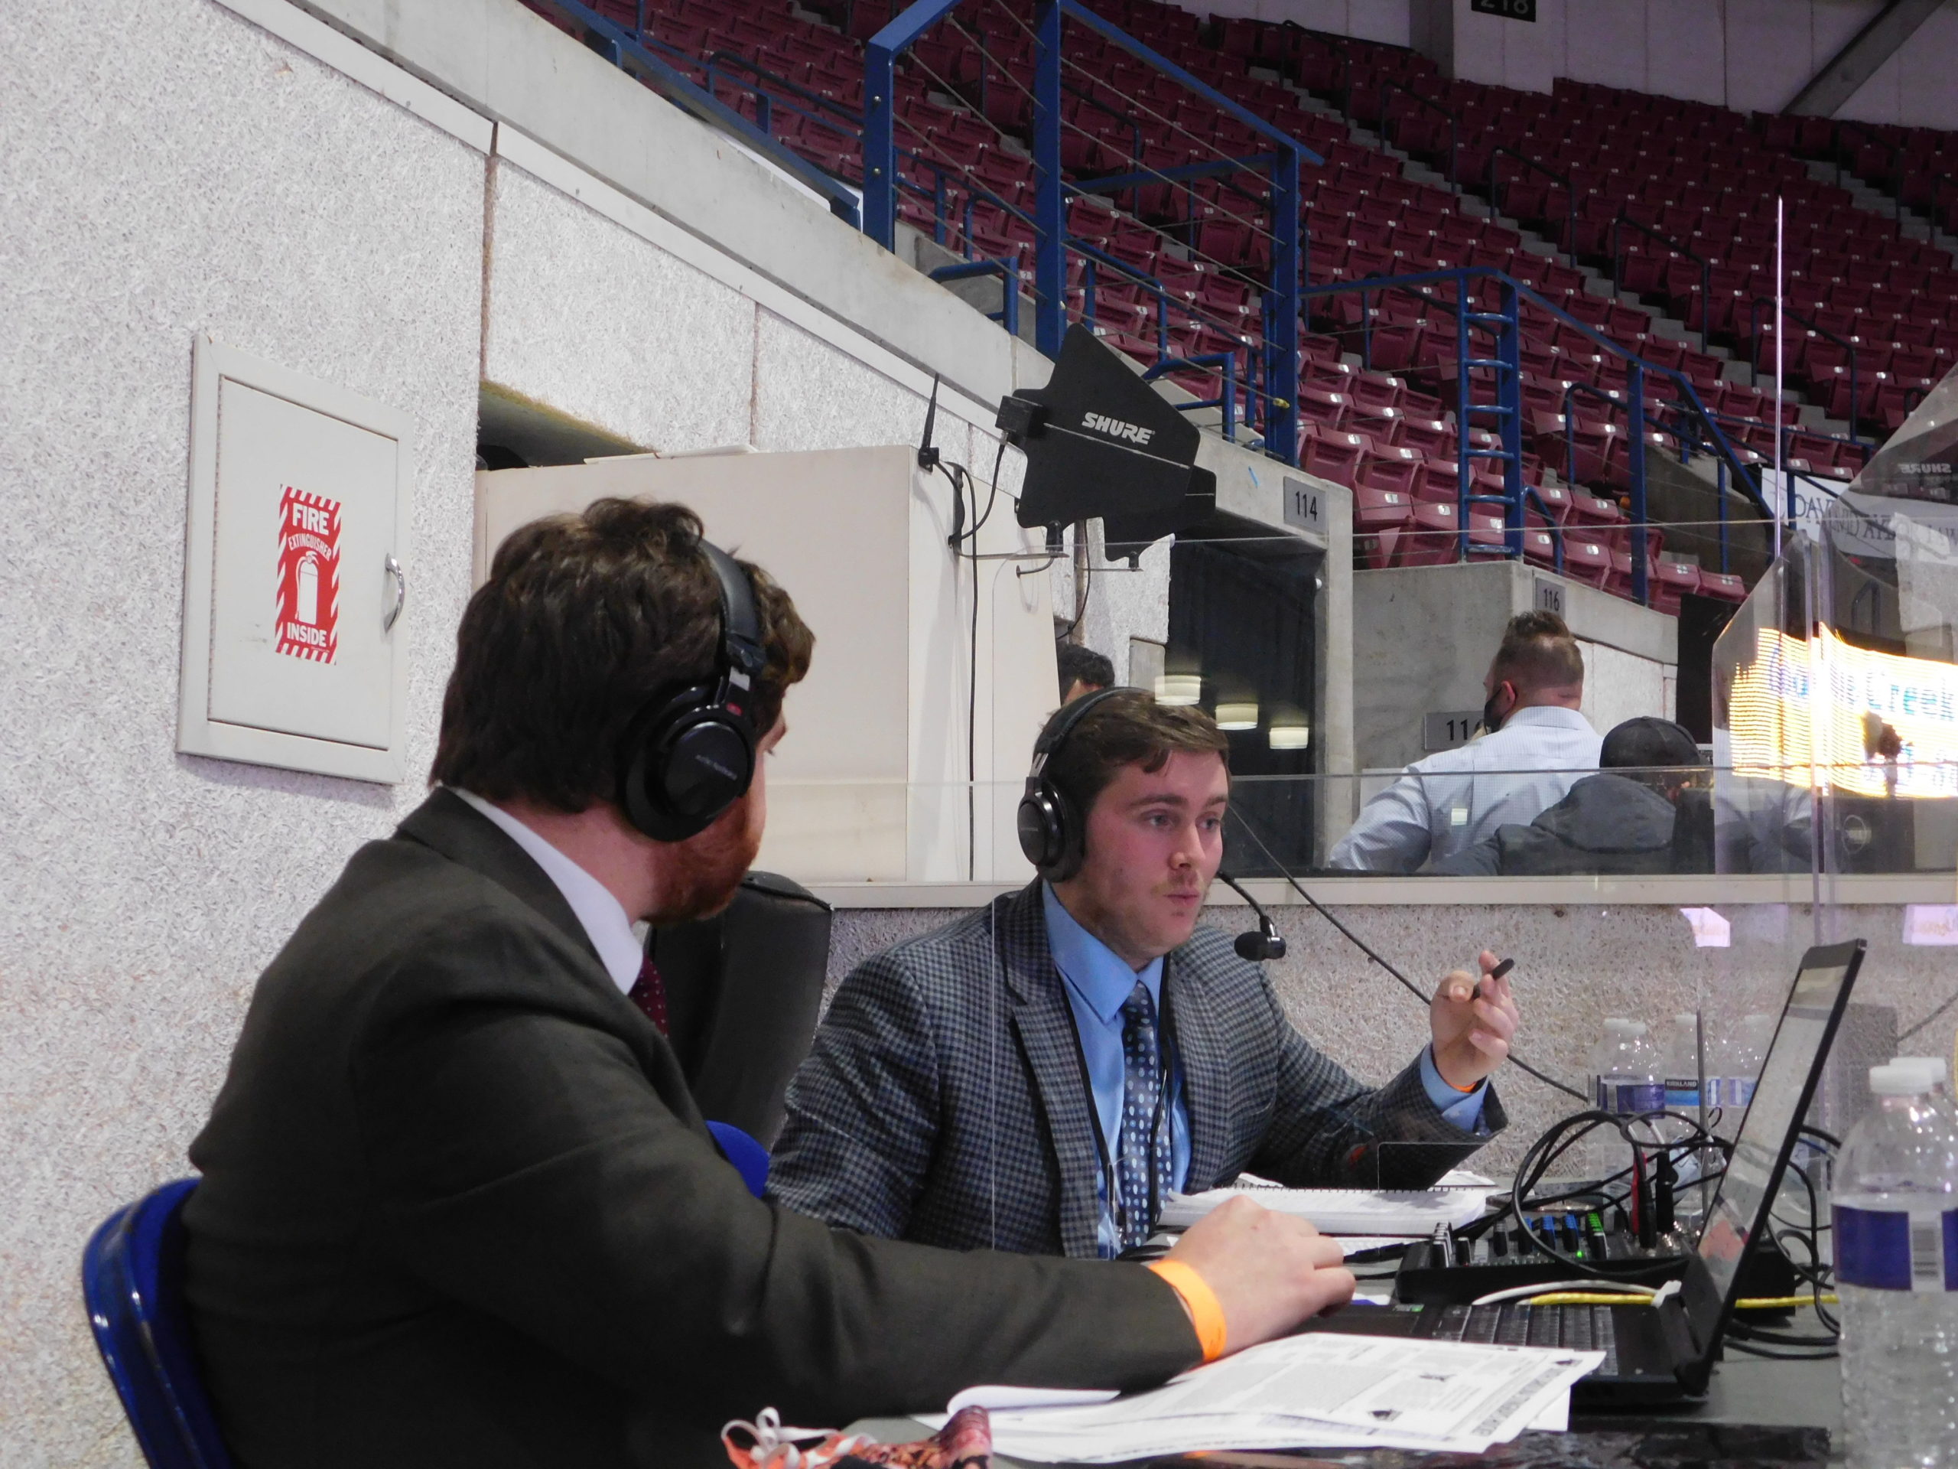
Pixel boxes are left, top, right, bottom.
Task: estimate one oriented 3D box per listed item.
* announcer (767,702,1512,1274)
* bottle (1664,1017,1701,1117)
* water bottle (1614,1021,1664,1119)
[{"bbox_3d":[0.210,0.590,2.570,0.680,1.260,0.680,5,-7,-43],"label":"announcer"},{"bbox_3d":[0.809,0.423,3.300,0.065,0.203,0.065,0,-5,0],"label":"bottle"},{"bbox_3d":[0.704,0.412,3.100,0.065,0.203,0.065,0,-5,0],"label":"water bottle"}]

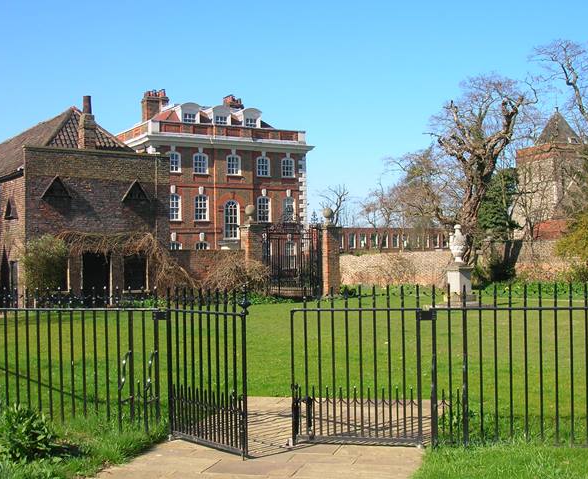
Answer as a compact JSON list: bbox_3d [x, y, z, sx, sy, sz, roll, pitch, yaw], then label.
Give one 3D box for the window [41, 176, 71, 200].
[{"bbox_3d":[-7.527,-1.637,24.563,0.920,0.760,0.340,0,-1,-34],"label":"window"}]

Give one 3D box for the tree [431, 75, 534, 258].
[{"bbox_3d":[9.881,-3.171,41.000,5.200,10.884,4.900,-1,-1,0],"label":"tree"}]

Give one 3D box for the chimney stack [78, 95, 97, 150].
[{"bbox_3d":[-6.879,-3.872,25.846,0.460,1.849,0.580,0,-1,-34],"label":"chimney stack"}]

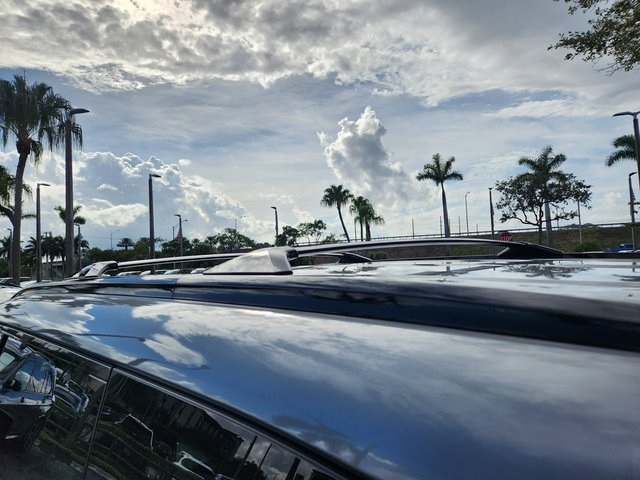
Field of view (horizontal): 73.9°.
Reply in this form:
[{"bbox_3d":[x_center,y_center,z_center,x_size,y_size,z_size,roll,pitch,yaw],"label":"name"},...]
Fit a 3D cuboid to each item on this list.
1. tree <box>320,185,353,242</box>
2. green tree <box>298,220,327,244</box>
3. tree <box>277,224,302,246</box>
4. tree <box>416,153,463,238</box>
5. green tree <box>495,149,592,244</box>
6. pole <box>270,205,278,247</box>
[{"bbox_3d":[1.887,-0.881,43.742,3.700,9.750,3.400,-2,-3,0],"label":"tree"},{"bbox_3d":[-0.742,1.054,48.825,3.300,6.620,3.300,-2,-3,0],"label":"green tree"},{"bbox_3d":[-3.442,1.327,47.837,2.900,6.170,2.900,-2,-3,0],"label":"tree"},{"bbox_3d":[11.171,-2.329,38.698,4.200,11.420,4.200,-2,-3,0],"label":"tree"},{"bbox_3d":[17.528,-2.102,32.739,7.500,9.860,7.000,-2,-3,0],"label":"green tree"},{"bbox_3d":[-4.565,0.387,43.298,0.650,7.640,0.300,-2,-3,0],"label":"pole"}]

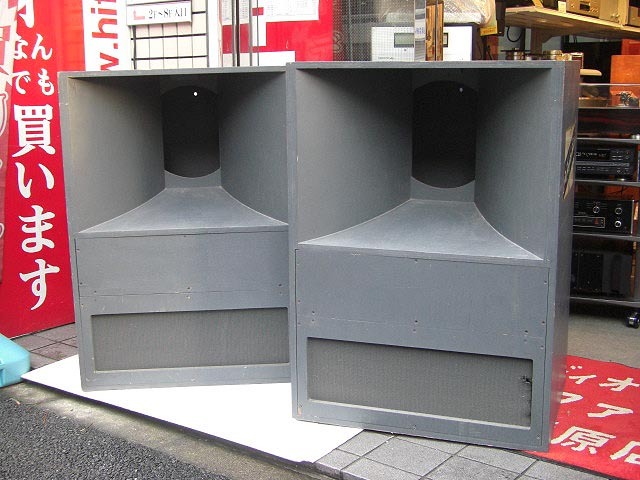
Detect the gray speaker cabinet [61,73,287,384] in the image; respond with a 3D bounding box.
[{"bbox_3d":[-0.462,-0.076,3.192,0.760,1.067,0.620,-2,10,-3],"label":"gray speaker cabinet"}]

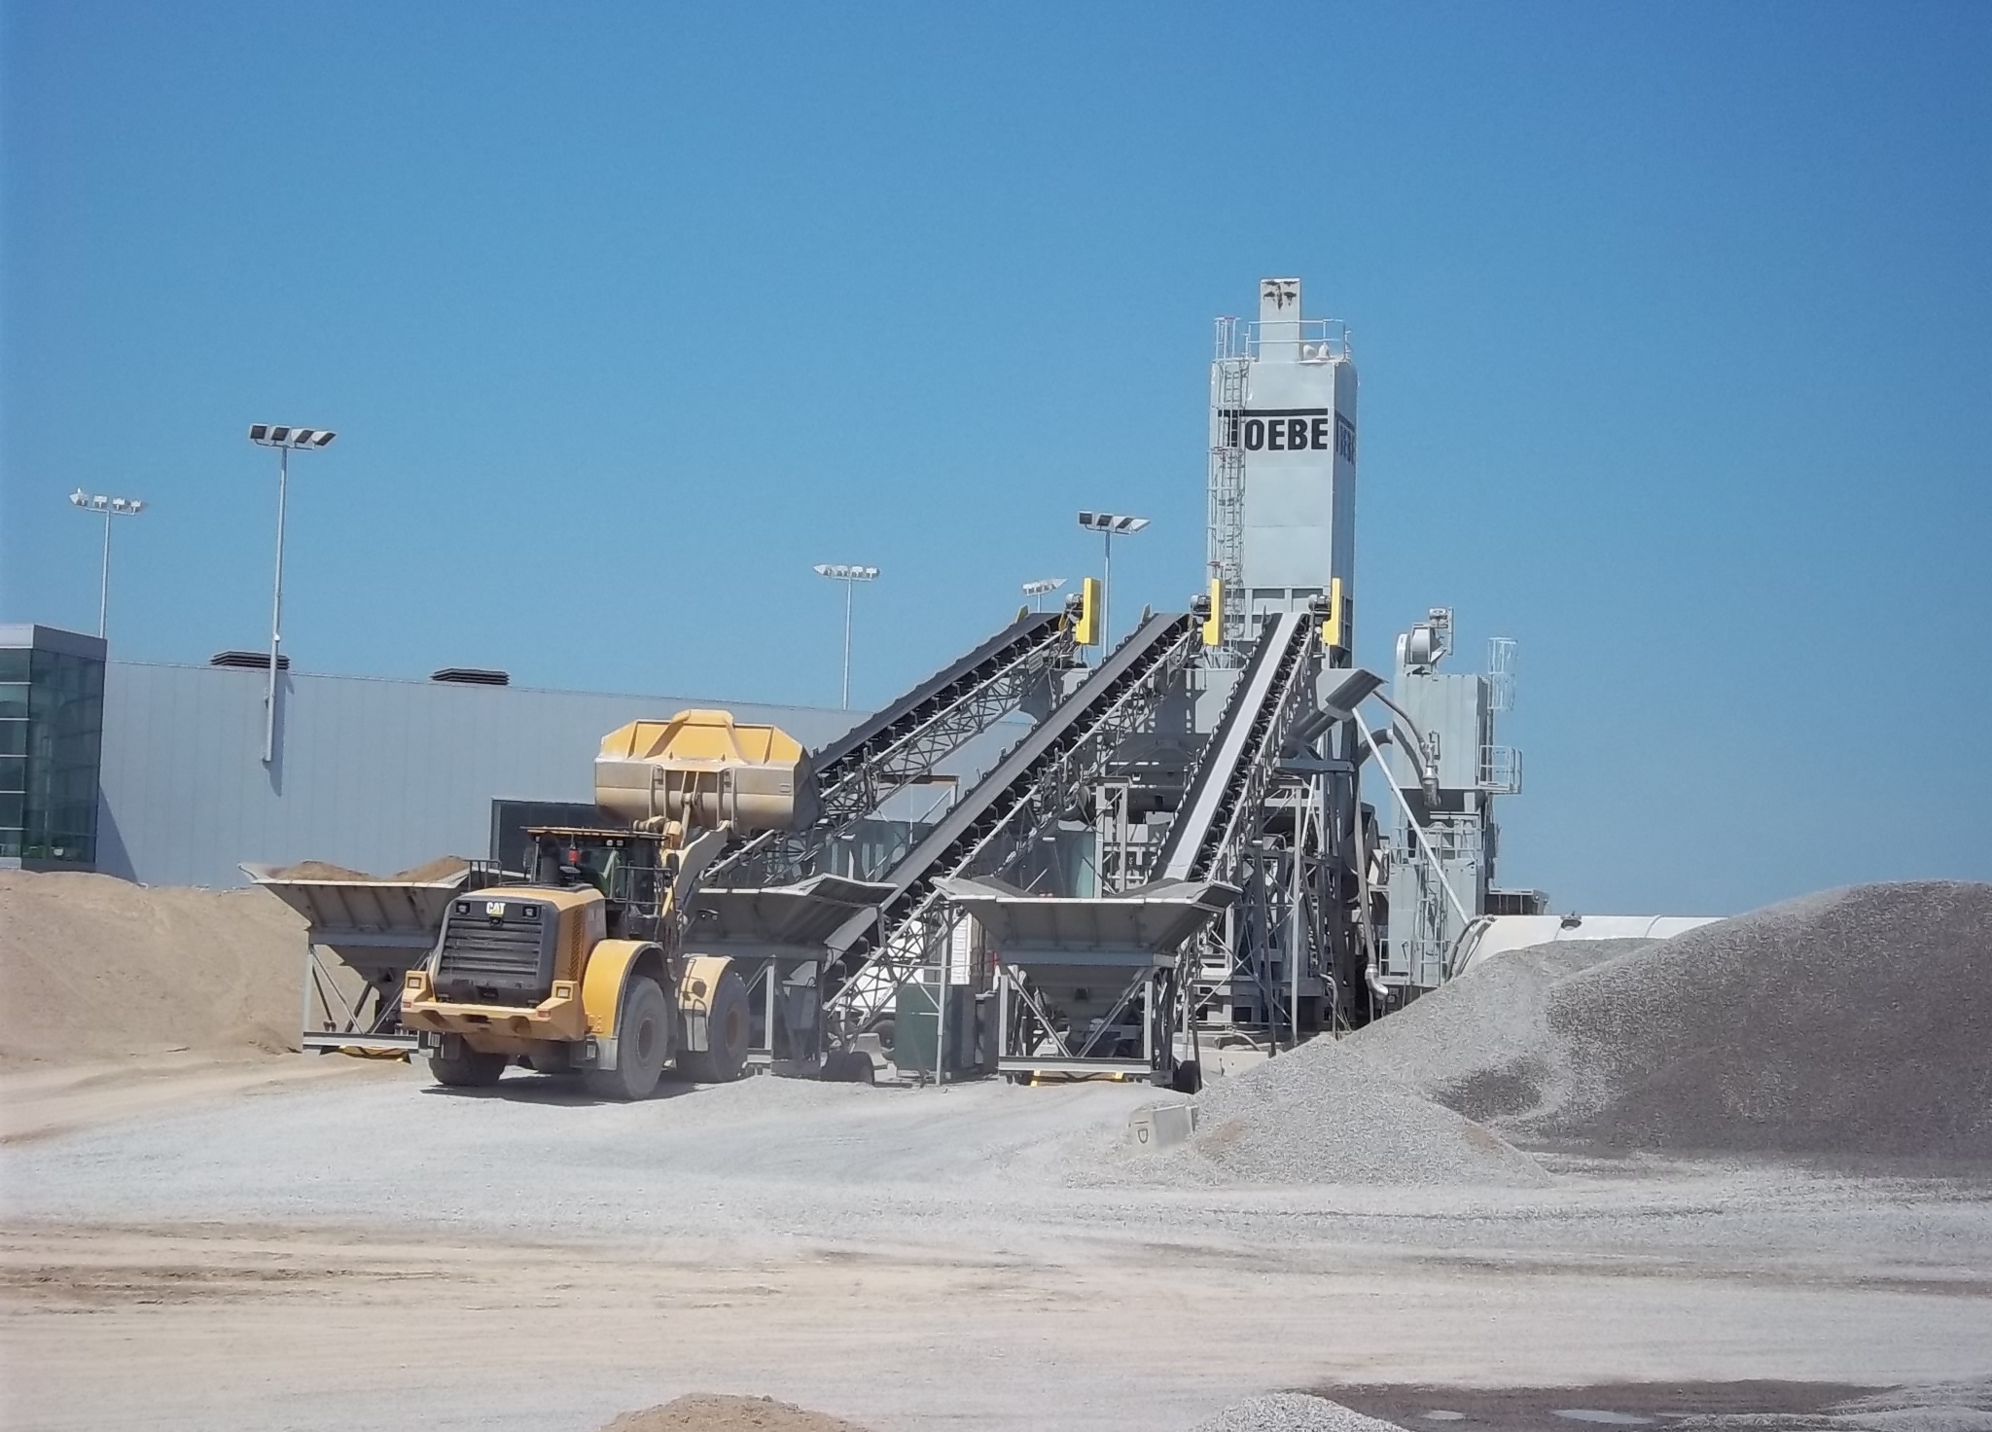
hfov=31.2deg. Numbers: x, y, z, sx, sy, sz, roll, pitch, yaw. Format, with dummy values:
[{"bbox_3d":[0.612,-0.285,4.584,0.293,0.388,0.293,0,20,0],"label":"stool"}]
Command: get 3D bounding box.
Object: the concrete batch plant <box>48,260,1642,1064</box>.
[{"bbox_3d":[0.247,-2.478,72.699,20.000,19.000,36.000,0,-5,17],"label":"concrete batch plant"}]

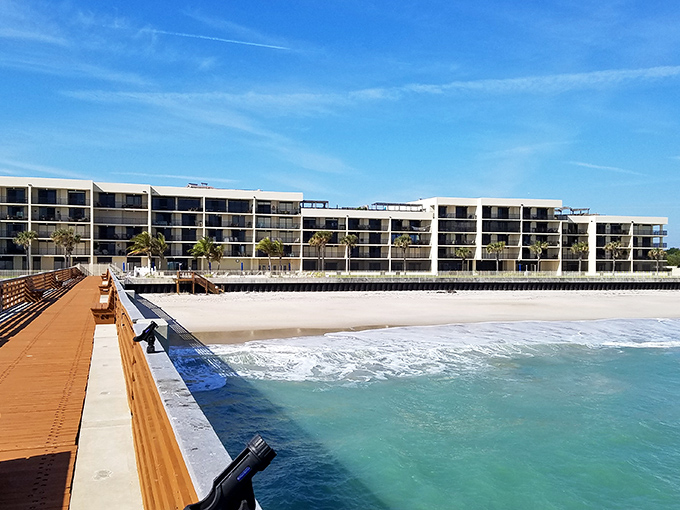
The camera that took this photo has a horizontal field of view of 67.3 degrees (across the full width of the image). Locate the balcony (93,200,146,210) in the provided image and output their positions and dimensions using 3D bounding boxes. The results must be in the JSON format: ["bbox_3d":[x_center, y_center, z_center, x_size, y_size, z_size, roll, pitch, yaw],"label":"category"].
[{"bbox_3d":[-38.436,-8.543,89.858,8.700,1.300,1.800,1,-1,-17],"label":"balcony"}]

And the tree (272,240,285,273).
[{"bbox_3d":[-11.139,0.181,92.500,2.350,6.340,2.600,1,-1,-17],"label":"tree"}]

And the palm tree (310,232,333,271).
[{"bbox_3d":[-3.395,-0.558,95.000,4.000,7.810,3.400,1,-1,-17],"label":"palm tree"}]

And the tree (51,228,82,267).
[{"bbox_3d":[-42.575,-0.623,79.500,4.980,7.010,4.000,1,-1,-17],"label":"tree"}]

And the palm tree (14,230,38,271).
[{"bbox_3d":[-46.495,-0.251,75.500,3.585,6.653,3.585,0,-1,0],"label":"palm tree"}]

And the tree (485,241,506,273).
[{"bbox_3d":[30.233,0.656,98.500,3.835,6.519,3.835,0,-1,0],"label":"tree"}]

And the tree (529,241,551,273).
[{"bbox_3d":[39.064,0.617,100.000,3.799,6.716,3.799,0,-1,0],"label":"tree"}]

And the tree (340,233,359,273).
[{"bbox_3d":[1.730,0.000,93.000,3.179,7.466,3.179,0,-1,0],"label":"tree"}]

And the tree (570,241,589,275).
[{"bbox_3d":[47.279,0.689,100.500,3.531,6.691,3.531,0,-1,0],"label":"tree"}]

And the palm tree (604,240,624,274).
[{"bbox_3d":[56.437,0.565,105.000,4.110,7.090,3.700,1,-1,-17],"label":"palm tree"}]

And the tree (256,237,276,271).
[{"bbox_3d":[-13.169,-0.045,91.500,3.580,6.540,3.300,1,-1,-17],"label":"tree"}]

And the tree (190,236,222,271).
[{"bbox_3d":[-22.760,0.166,85.000,4.601,6.491,4.601,0,-1,0],"label":"tree"}]

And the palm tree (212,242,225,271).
[{"bbox_3d":[-20.817,0.728,87.500,2.327,5.226,2.327,0,-1,0],"label":"palm tree"}]

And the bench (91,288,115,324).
[{"bbox_3d":[-7.334,1.532,15.834,0.640,0.940,2.400,1,-1,-25],"label":"bench"}]

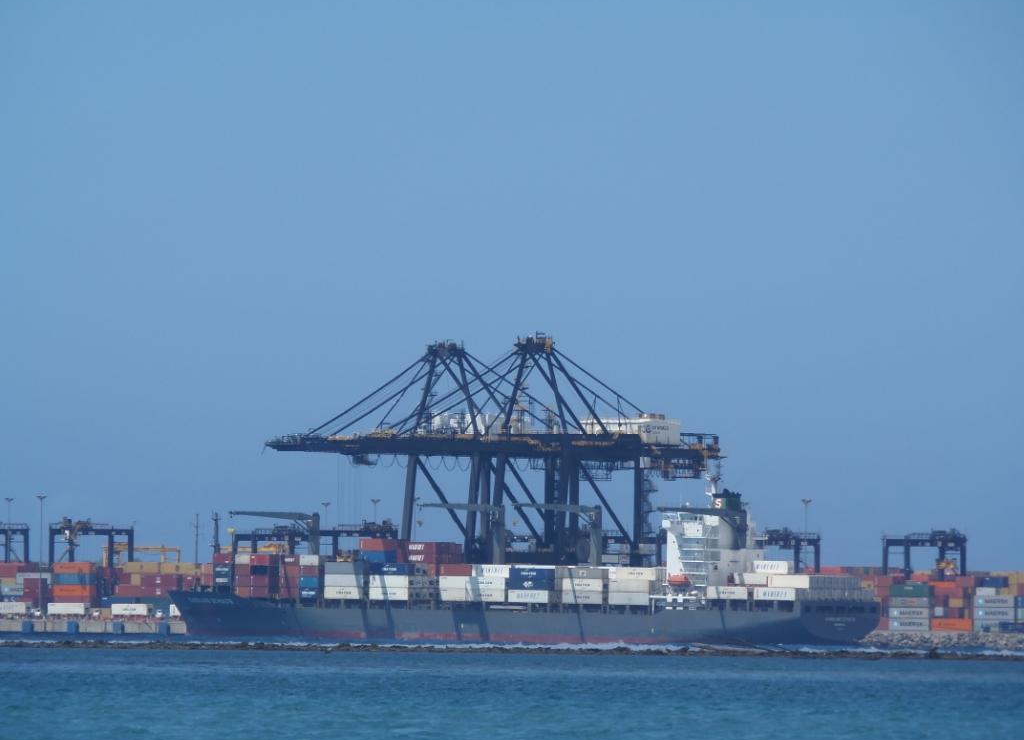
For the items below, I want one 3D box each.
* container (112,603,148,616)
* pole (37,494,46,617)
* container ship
[{"bbox_3d":[-97.130,61.190,2902.750,12.190,2.900,2.440,0,-1,38],"label":"container"},{"bbox_3d":[-120.240,47.610,2900.000,2.600,31.000,2.600,1,-1,0],"label":"pole"},{"bbox_3d":[-3.190,45.740,2702.520,206.600,40.000,29.800,0,-1,39],"label":"container ship"}]

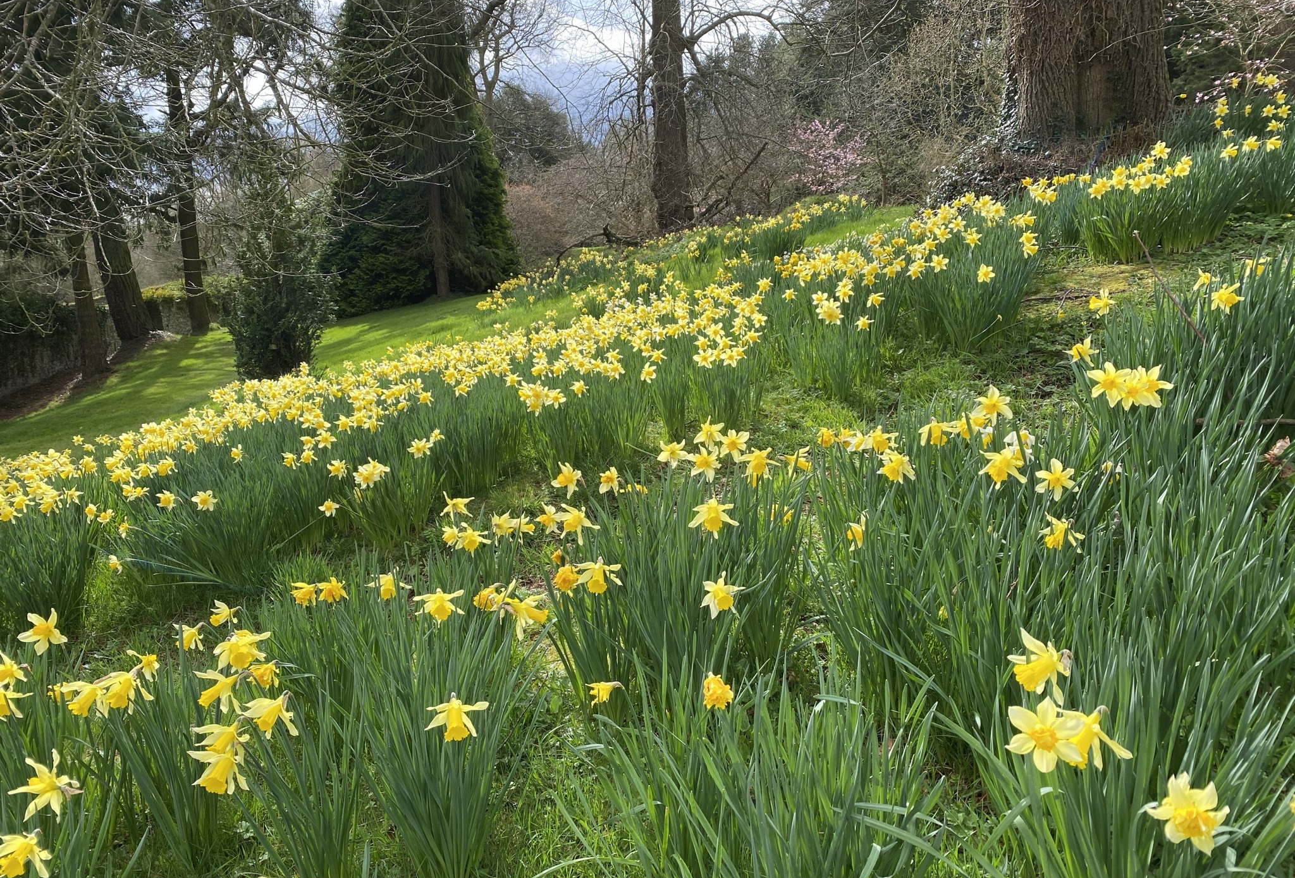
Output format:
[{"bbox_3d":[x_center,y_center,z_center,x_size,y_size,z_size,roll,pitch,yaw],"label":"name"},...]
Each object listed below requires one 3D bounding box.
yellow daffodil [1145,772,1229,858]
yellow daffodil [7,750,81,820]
[{"bbox_3d":[0.580,0.404,1.050,0.088,0.086,0.055,-1,-6,15],"label":"yellow daffodil"},{"bbox_3d":[-0.662,0.384,1.080,0.065,0.083,0.083,-2,9,8],"label":"yellow daffodil"}]

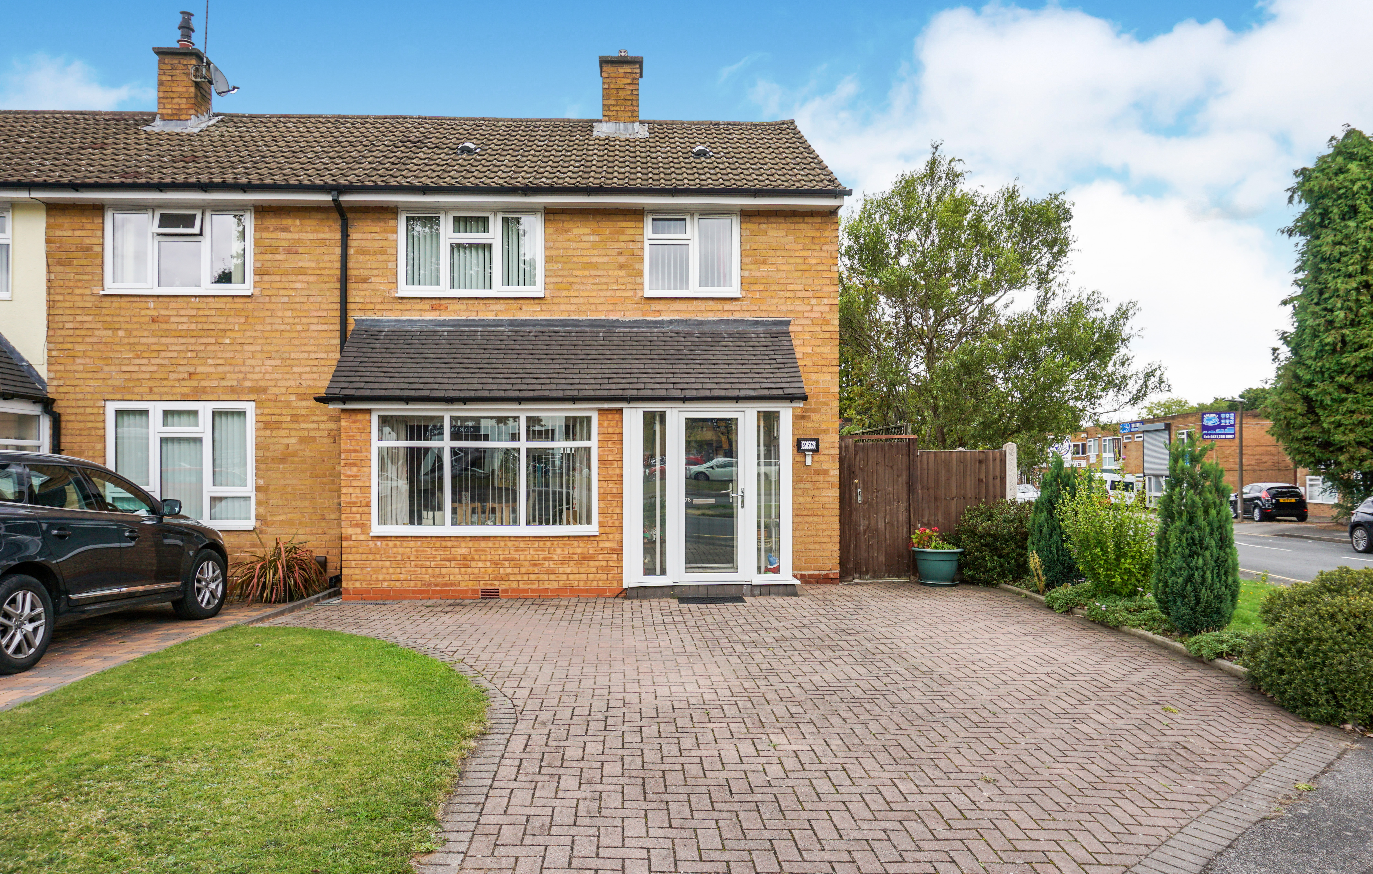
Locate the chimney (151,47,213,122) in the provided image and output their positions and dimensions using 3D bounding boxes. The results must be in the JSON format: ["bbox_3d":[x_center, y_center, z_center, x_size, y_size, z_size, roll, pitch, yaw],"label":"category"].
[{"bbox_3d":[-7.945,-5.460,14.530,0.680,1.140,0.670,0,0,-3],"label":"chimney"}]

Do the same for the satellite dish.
[{"bbox_3d":[-7.282,-5.631,14.400,0.450,0.530,0.510,0,0,6],"label":"satellite dish"}]

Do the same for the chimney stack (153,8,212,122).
[{"bbox_3d":[-7.945,-5.820,14.530,0.680,1.840,0.670,0,0,-3],"label":"chimney stack"}]

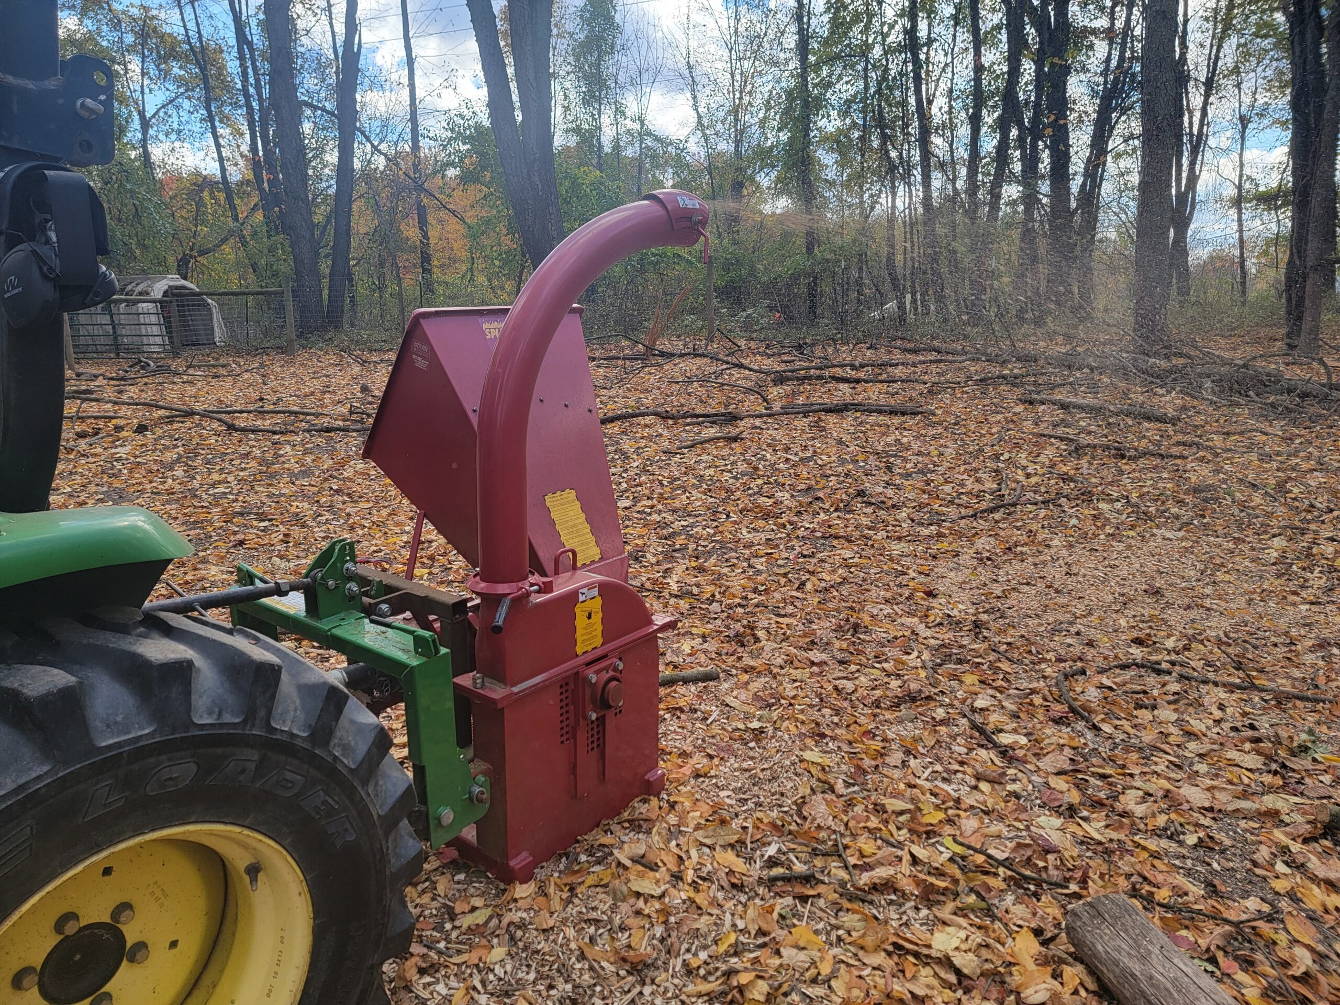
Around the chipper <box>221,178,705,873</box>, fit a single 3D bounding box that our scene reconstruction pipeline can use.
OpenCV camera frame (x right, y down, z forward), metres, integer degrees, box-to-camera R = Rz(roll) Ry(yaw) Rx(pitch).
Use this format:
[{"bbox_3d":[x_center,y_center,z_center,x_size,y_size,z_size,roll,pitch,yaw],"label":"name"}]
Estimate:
[{"bbox_3d":[-0.462,0.013,2.553,0.785,1.700,1.165,11,17,37],"label":"chipper"}]

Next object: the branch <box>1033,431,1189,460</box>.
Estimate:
[{"bbox_3d":[3.799,-0.522,8.170,0.217,0.100,1.474,-9,16,-33],"label":"branch"}]

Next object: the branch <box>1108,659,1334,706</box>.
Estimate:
[{"bbox_3d":[2.022,0.647,3.440,0.718,0.045,0.118,6,15,21],"label":"branch"}]

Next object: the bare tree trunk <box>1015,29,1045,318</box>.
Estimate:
[{"bbox_3d":[9.023,-8.071,23.220,0.550,6.853,0.495,-4,14,1],"label":"bare tree trunk"}]

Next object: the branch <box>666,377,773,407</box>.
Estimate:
[{"bbox_3d":[0.689,-1.385,11.454,0.454,0.200,1.705,-11,18,-40],"label":"branch"}]

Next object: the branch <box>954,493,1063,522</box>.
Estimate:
[{"bbox_3d":[2.199,0.006,6.032,1.103,0.080,0.082,-8,16,-30],"label":"branch"}]

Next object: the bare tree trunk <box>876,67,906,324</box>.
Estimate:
[{"bbox_3d":[5.099,-7.032,21.424,0.380,5.829,0.342,-7,14,2],"label":"bare tree trunk"}]

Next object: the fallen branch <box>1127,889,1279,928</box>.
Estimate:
[{"bbox_3d":[1.276,0.962,2.209,0.323,0.030,0.075,3,14,12],"label":"fallen branch"}]

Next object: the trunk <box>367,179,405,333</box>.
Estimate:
[{"bbox_3d":[-6.494,-5.385,20.860,0.888,3.466,0.400,0,14,0],"label":"trunk"}]

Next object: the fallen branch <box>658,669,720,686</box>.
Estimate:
[{"bbox_3d":[0.025,0.649,3.413,0.330,0.042,0.042,-3,15,-14],"label":"fallen branch"}]

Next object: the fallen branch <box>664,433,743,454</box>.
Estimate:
[{"bbox_3d":[0.276,-0.553,8.252,1.016,0.100,0.124,-13,19,-42],"label":"fallen branch"}]

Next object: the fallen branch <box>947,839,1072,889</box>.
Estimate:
[{"bbox_3d":[0.855,0.926,2.359,0.299,0.030,0.049,10,17,34],"label":"fallen branch"}]

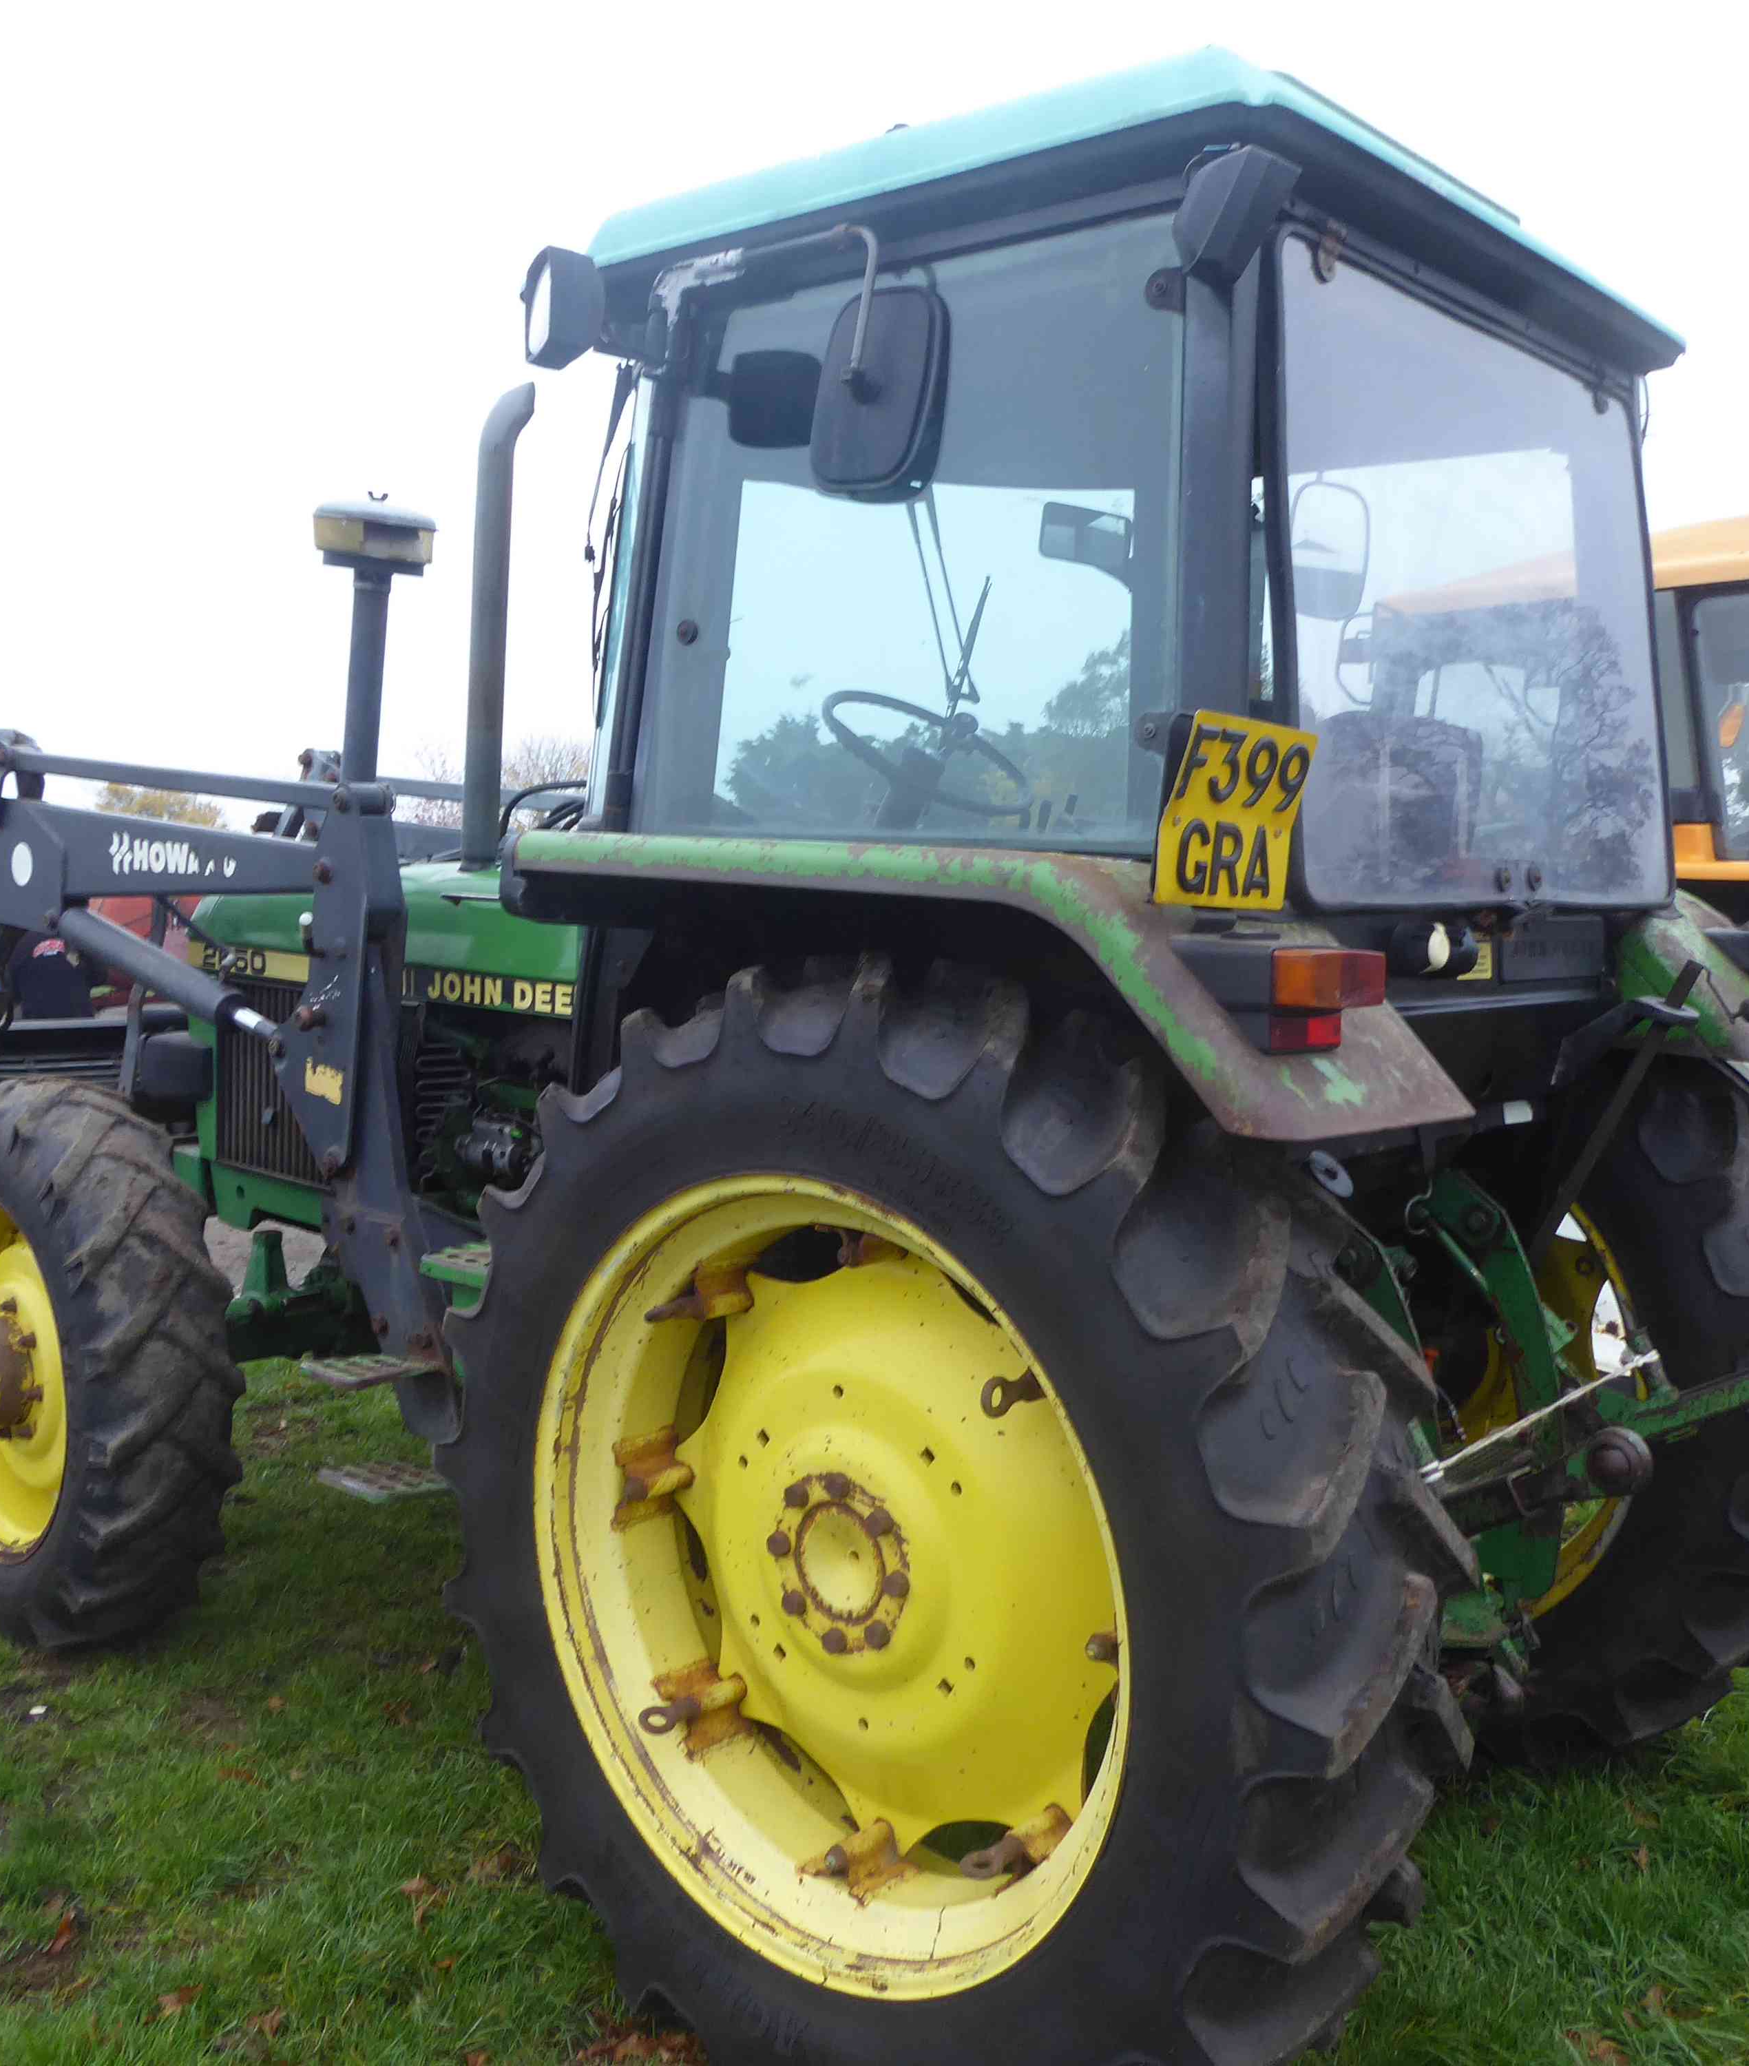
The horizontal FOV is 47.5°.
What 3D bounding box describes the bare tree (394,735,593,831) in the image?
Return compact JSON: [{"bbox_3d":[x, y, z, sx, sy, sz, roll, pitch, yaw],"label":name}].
[{"bbox_3d":[-13.824,-6.775,72.000,7.500,8.200,7.000,0,3,0],"label":"bare tree"}]

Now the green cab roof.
[{"bbox_3d":[0.463,-1.131,3.085,1.120,0.180,1.380,7,7,41],"label":"green cab roof"}]

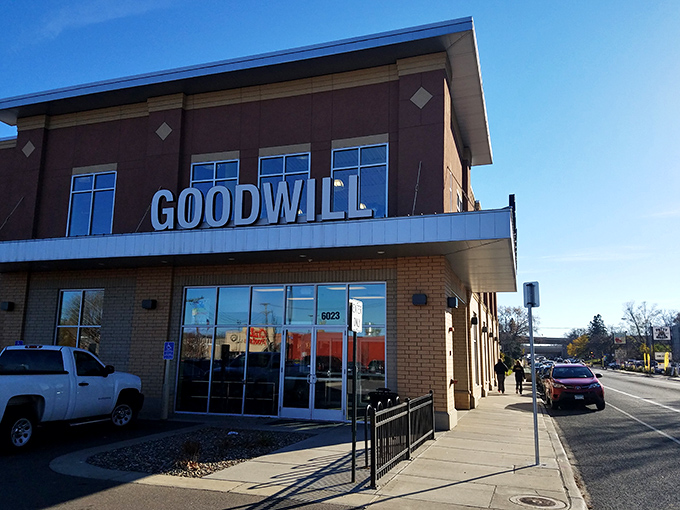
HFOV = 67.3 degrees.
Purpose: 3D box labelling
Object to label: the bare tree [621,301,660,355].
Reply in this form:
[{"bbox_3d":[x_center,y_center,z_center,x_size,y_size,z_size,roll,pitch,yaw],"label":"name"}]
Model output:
[{"bbox_3d":[52.957,13.129,90.000,5.800,10.000,5.800,-3,-11,20],"label":"bare tree"}]

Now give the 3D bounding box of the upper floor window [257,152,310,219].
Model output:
[{"bbox_3d":[-1.656,-1.865,14.886,1.660,2.200,0.120,-2,-10,18],"label":"upper floor window"}]

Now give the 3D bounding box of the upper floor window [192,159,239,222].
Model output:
[{"bbox_3d":[-3.880,-1.789,15.615,1.670,2.200,0.120,-2,-10,18],"label":"upper floor window"}]

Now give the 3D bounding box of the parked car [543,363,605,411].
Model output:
[{"bbox_3d":[9.482,5.250,20.736,1.850,1.670,4.570,-3,-11,20],"label":"parked car"}]

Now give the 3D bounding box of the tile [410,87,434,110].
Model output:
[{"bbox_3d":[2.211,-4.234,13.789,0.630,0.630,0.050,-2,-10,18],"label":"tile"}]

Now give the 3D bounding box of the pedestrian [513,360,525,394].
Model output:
[{"bbox_3d":[8.923,6.127,25.459,0.520,1.600,0.400,-3,-11,20],"label":"pedestrian"}]

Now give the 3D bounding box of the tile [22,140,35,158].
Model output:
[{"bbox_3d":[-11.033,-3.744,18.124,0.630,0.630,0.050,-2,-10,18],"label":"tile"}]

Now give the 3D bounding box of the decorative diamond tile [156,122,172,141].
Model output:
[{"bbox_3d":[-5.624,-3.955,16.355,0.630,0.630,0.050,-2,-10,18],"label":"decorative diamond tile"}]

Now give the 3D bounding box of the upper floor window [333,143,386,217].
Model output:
[{"bbox_3d":[0.547,-1.946,14.165,1.650,2.200,0.120,-2,-10,18],"label":"upper floor window"}]

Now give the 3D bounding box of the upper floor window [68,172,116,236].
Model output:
[{"bbox_3d":[-8.301,-1.661,17.068,1.850,2.200,0.120,-2,-10,18],"label":"upper floor window"}]

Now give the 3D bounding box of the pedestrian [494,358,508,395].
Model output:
[{"bbox_3d":[8.073,6.074,25.530,0.580,1.680,0.400,-3,-11,20],"label":"pedestrian"}]

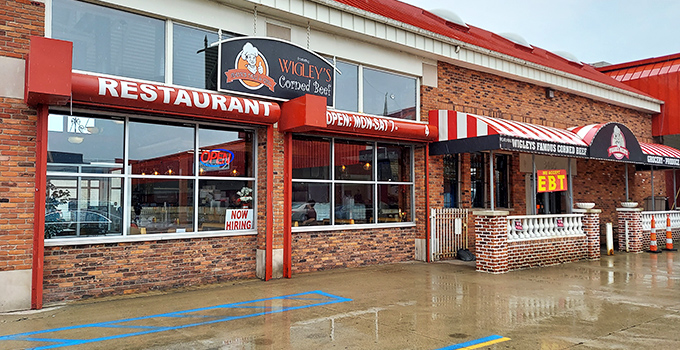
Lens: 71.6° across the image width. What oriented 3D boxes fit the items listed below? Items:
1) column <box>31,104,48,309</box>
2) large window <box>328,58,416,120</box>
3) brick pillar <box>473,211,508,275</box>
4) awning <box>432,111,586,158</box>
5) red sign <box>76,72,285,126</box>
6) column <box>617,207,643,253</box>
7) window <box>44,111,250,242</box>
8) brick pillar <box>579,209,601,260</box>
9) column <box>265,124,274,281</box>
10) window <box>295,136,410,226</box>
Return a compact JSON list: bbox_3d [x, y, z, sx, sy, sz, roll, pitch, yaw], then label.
[{"bbox_3d":[-3.991,0.421,6.277,0.120,2.710,0.100,2,-4,-37],"label":"column"},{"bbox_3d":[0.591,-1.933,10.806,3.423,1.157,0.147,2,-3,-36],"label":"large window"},{"bbox_3d":[3.126,1.367,9.698,0.510,1.255,0.510,2,-4,-37],"label":"brick pillar"},{"bbox_3d":[4.397,-1.042,12.188,3.765,1.214,2.086,2,-3,-36],"label":"awning"},{"bbox_3d":[-2.411,-1.161,7.428,3.290,0.420,0.350,2,-4,-37],"label":"red sign"},{"bbox_3d":[8.520,1.619,13.872,0.440,1.280,0.440,2,-3,-36],"label":"column"},{"bbox_3d":[-3.018,0.051,8.052,3.464,2.005,0.147,2,-3,-36],"label":"window"},{"bbox_3d":[6.153,1.465,11.737,0.510,1.255,0.510,2,-4,-37],"label":"brick pillar"},{"bbox_3d":[-1.373,0.536,9.062,0.130,2.950,0.139,2,-3,-36],"label":"column"},{"bbox_3d":[0.366,0.193,10.552,3.586,1.940,0.147,2,-3,-36],"label":"window"}]

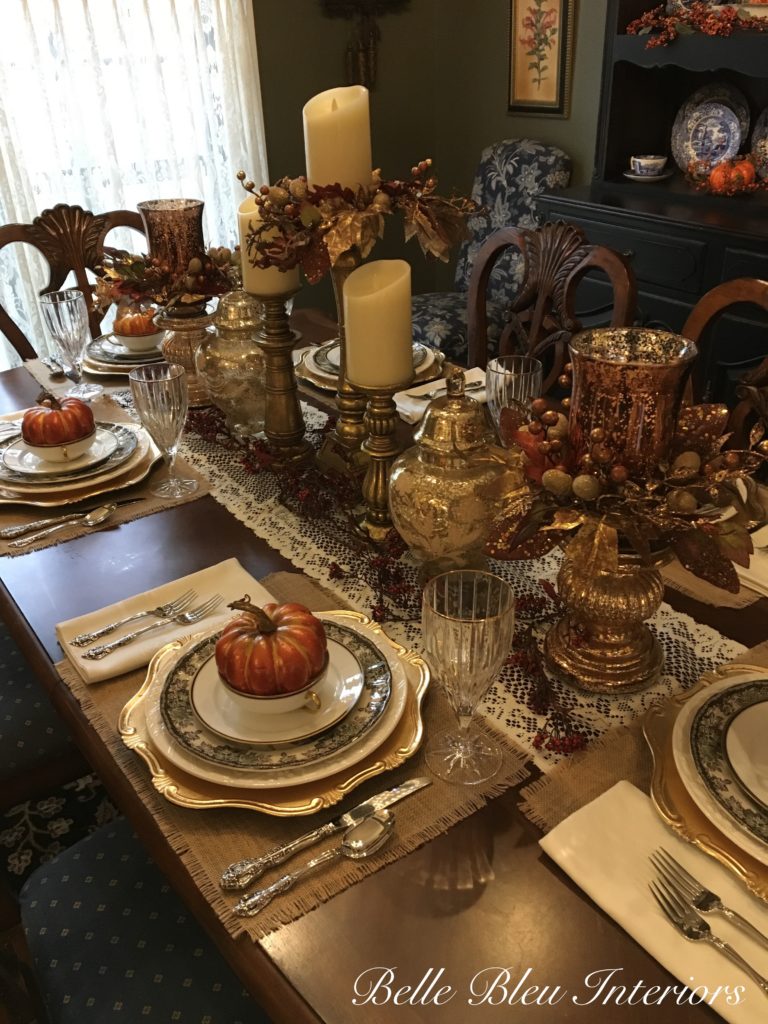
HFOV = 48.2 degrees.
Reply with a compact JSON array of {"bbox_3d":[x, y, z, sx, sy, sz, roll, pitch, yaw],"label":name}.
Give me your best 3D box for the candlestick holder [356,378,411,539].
[{"bbox_3d":[-0.005,-0.071,1.204,0.102,0.252,0.102,-1,30,1],"label":"candlestick holder"}]

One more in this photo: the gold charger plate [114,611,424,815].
[{"bbox_3d":[-0.115,0.204,0.924,0.326,0.022,0.326,-1,30,1],"label":"gold charger plate"}]

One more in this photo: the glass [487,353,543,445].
[{"bbox_3d":[0.201,-0.134,1.352,0.083,0.204,0.083,-1,30,1],"label":"glass"}]

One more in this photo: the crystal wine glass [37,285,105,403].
[{"bbox_3d":[-0.615,-0.329,1.700,0.084,0.194,0.084,-1,30,1],"label":"crystal wine glass"}]

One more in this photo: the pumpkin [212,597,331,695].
[{"bbox_3d":[-0.116,0.134,0.897,0.114,0.100,0.114,-10,31,-14],"label":"pumpkin"}]

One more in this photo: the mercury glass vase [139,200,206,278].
[{"bbox_3d":[-0.384,-0.469,1.592,0.122,0.192,0.122,-1,30,1],"label":"mercury glass vase"}]

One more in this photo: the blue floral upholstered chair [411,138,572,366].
[{"bbox_3d":[0.268,-0.762,3.143,0.645,1.030,0.485,-15,32,-22],"label":"blue floral upholstered chair"}]

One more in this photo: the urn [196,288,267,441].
[{"bbox_3d":[-0.248,-0.275,1.511,0.173,0.275,0.173,-1,30,1],"label":"urn"}]

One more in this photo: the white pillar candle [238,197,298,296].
[{"bbox_3d":[-0.167,-0.408,1.296,0.091,0.134,0.091,-1,30,1],"label":"white pillar candle"}]

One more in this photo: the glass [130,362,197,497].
[{"bbox_3d":[-0.345,-0.126,1.370,0.083,0.204,0.083,-22,35,-31],"label":"glass"}]

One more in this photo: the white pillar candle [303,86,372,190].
[{"bbox_3d":[-0.062,-0.521,1.200,0.091,0.126,0.091,-1,30,1],"label":"white pillar candle"}]

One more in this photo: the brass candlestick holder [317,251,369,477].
[{"bbox_3d":[-0.063,-0.278,1.405,0.103,0.417,0.103,-1,30,1],"label":"brass candlestick holder"}]

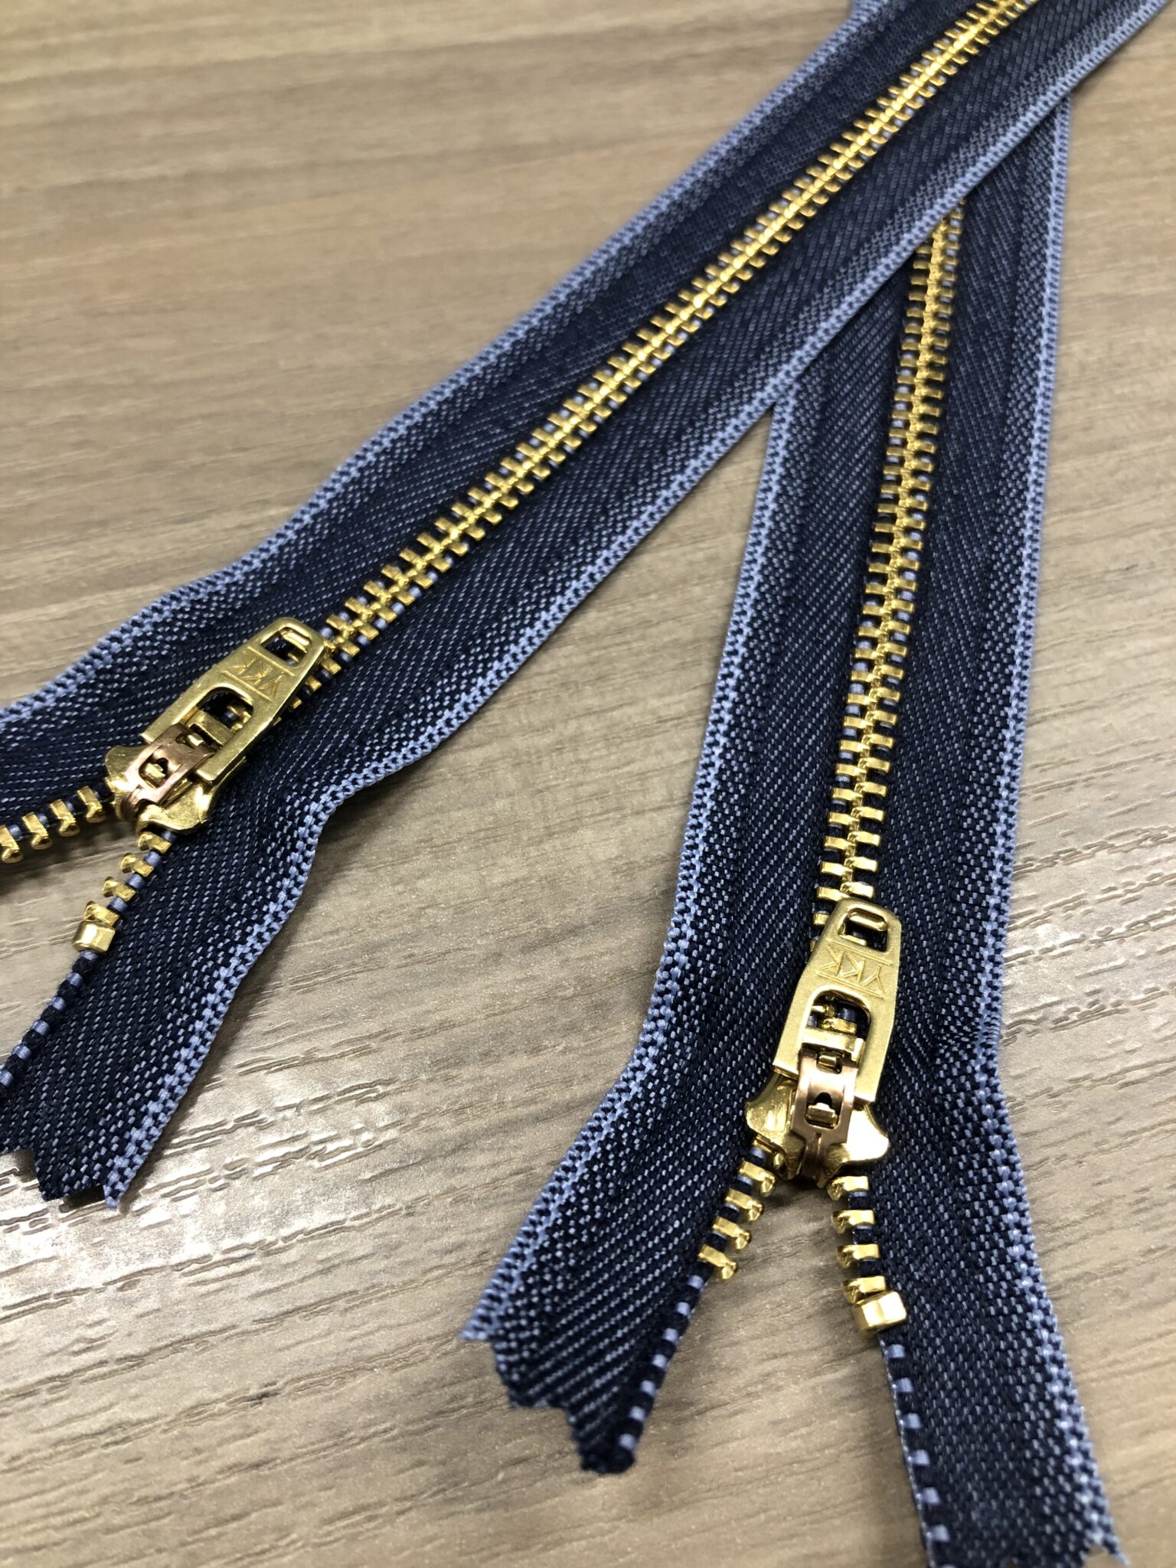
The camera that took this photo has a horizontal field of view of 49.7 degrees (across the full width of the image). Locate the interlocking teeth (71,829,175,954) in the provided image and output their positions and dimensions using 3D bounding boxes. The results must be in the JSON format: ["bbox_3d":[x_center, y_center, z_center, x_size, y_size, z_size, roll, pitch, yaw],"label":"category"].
[{"bbox_3d":[-0.041,0.010,0.114,0.003,0.003,0.012,22,67,12],"label":"interlocking teeth"}]

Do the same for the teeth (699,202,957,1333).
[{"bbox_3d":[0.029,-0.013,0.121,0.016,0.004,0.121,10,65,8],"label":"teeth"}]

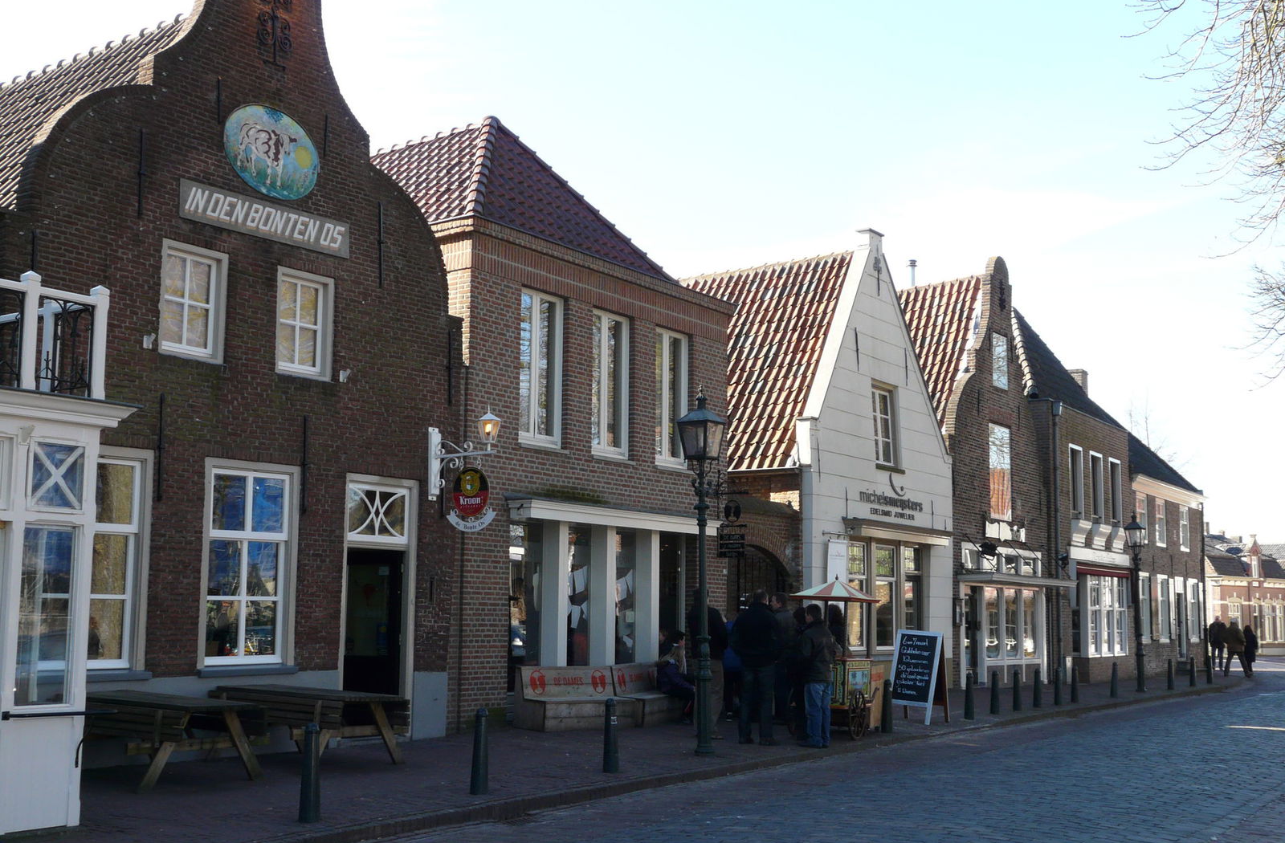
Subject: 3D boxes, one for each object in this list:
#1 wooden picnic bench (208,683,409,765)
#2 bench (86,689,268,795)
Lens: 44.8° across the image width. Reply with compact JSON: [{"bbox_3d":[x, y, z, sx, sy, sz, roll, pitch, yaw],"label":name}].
[{"bbox_3d":[-3.330,2.986,15.253,1.820,0.700,1.580,-4,-9,33],"label":"wooden picnic bench"},{"bbox_3d":[-4.301,2.820,13.817,1.880,0.710,1.560,-4,-9,35],"label":"bench"}]

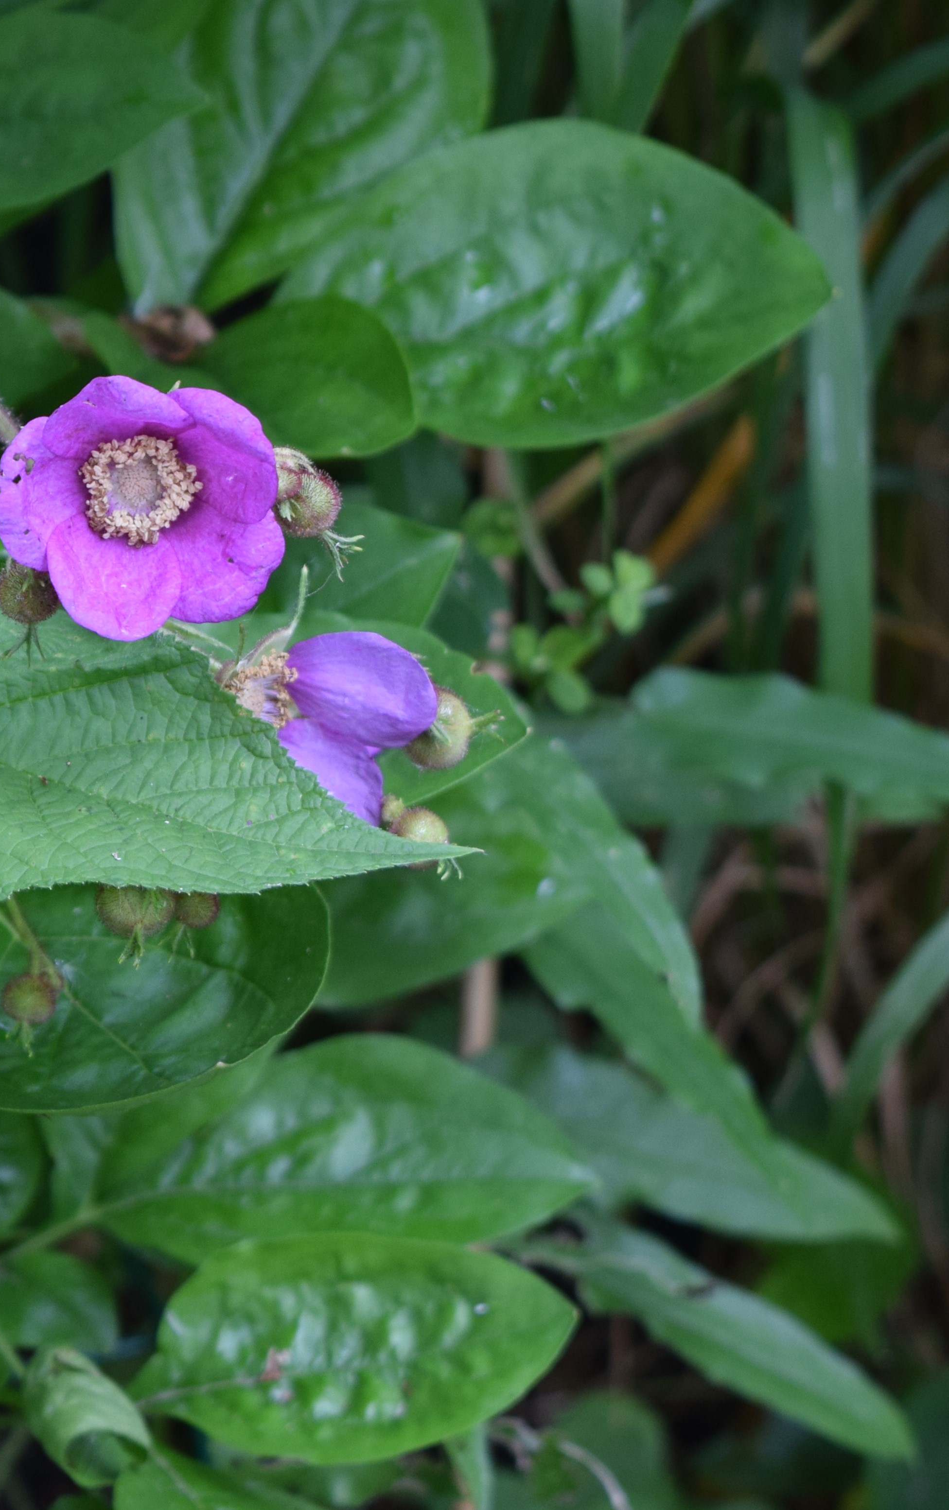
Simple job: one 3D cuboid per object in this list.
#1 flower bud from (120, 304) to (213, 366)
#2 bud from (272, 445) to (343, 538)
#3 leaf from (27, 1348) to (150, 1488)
[{"bbox_3d":[-0.057,-0.077,0.950,0.017,0.011,0.014,0,25,0],"label":"flower bud"},{"bbox_3d":[-0.025,-0.039,0.765,0.011,0.013,0.011,0,22,0],"label":"bud"},{"bbox_3d":[-0.069,0.118,0.920,0.018,0.019,0.027,-12,46,-25],"label":"leaf"}]

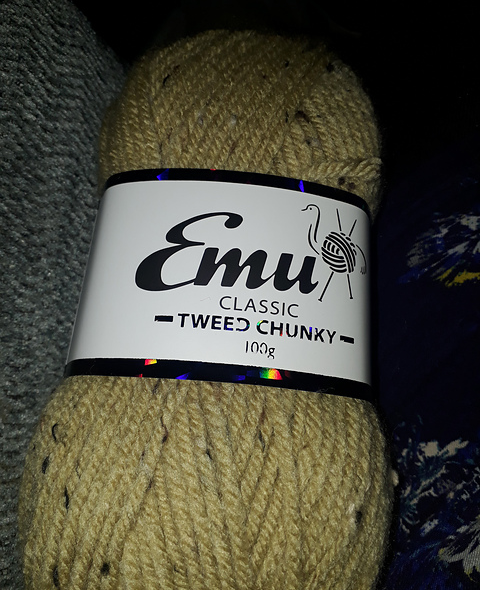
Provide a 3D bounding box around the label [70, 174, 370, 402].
[{"bbox_3d":[-0.004,0.001,0.158,0.088,0.054,0.061,6,73,-3],"label":"label"}]

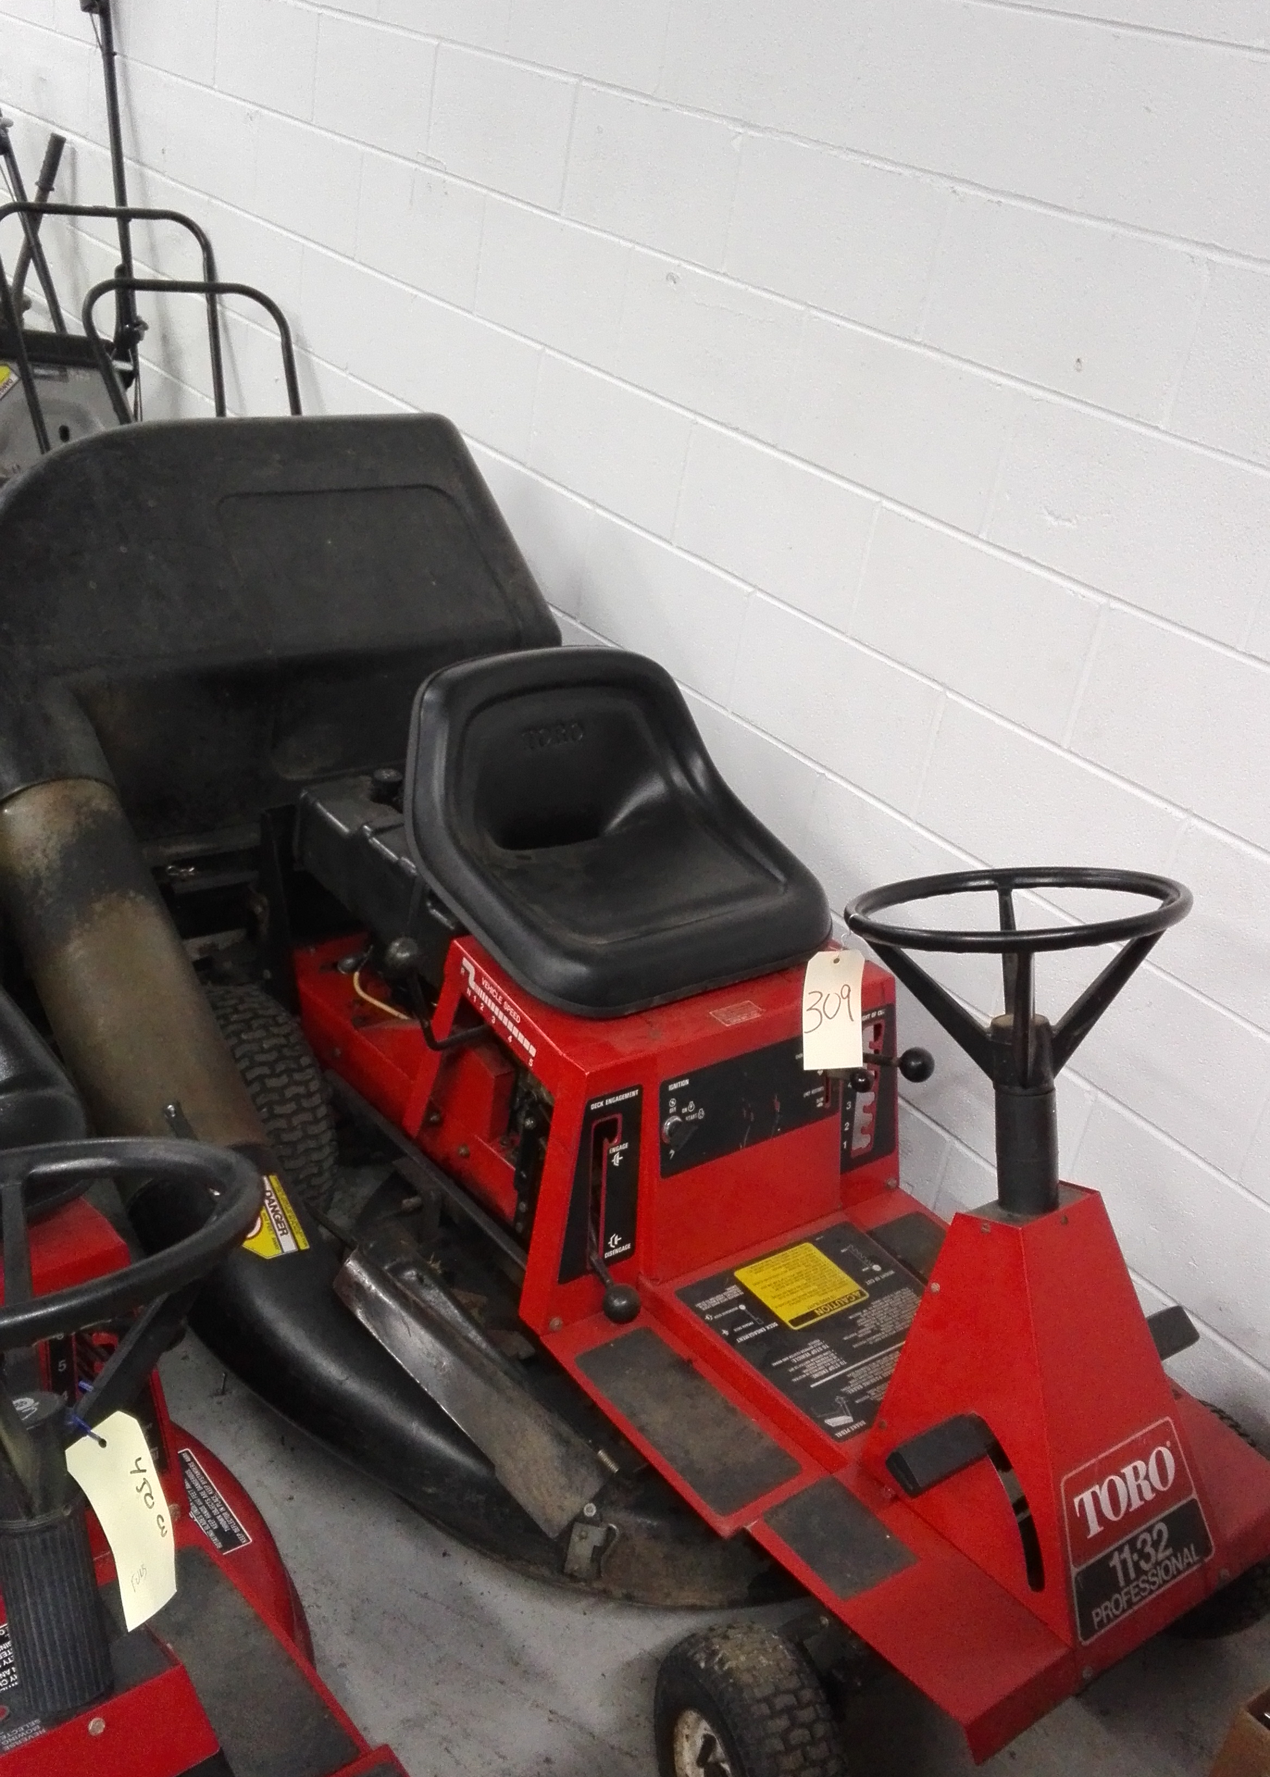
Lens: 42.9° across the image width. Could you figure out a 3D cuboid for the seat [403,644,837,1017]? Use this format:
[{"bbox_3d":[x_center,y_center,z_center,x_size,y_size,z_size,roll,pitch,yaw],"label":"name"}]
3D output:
[{"bbox_3d":[0.005,-0.094,2.071,0.454,0.290,0.462,-13,37,-38],"label":"seat"}]

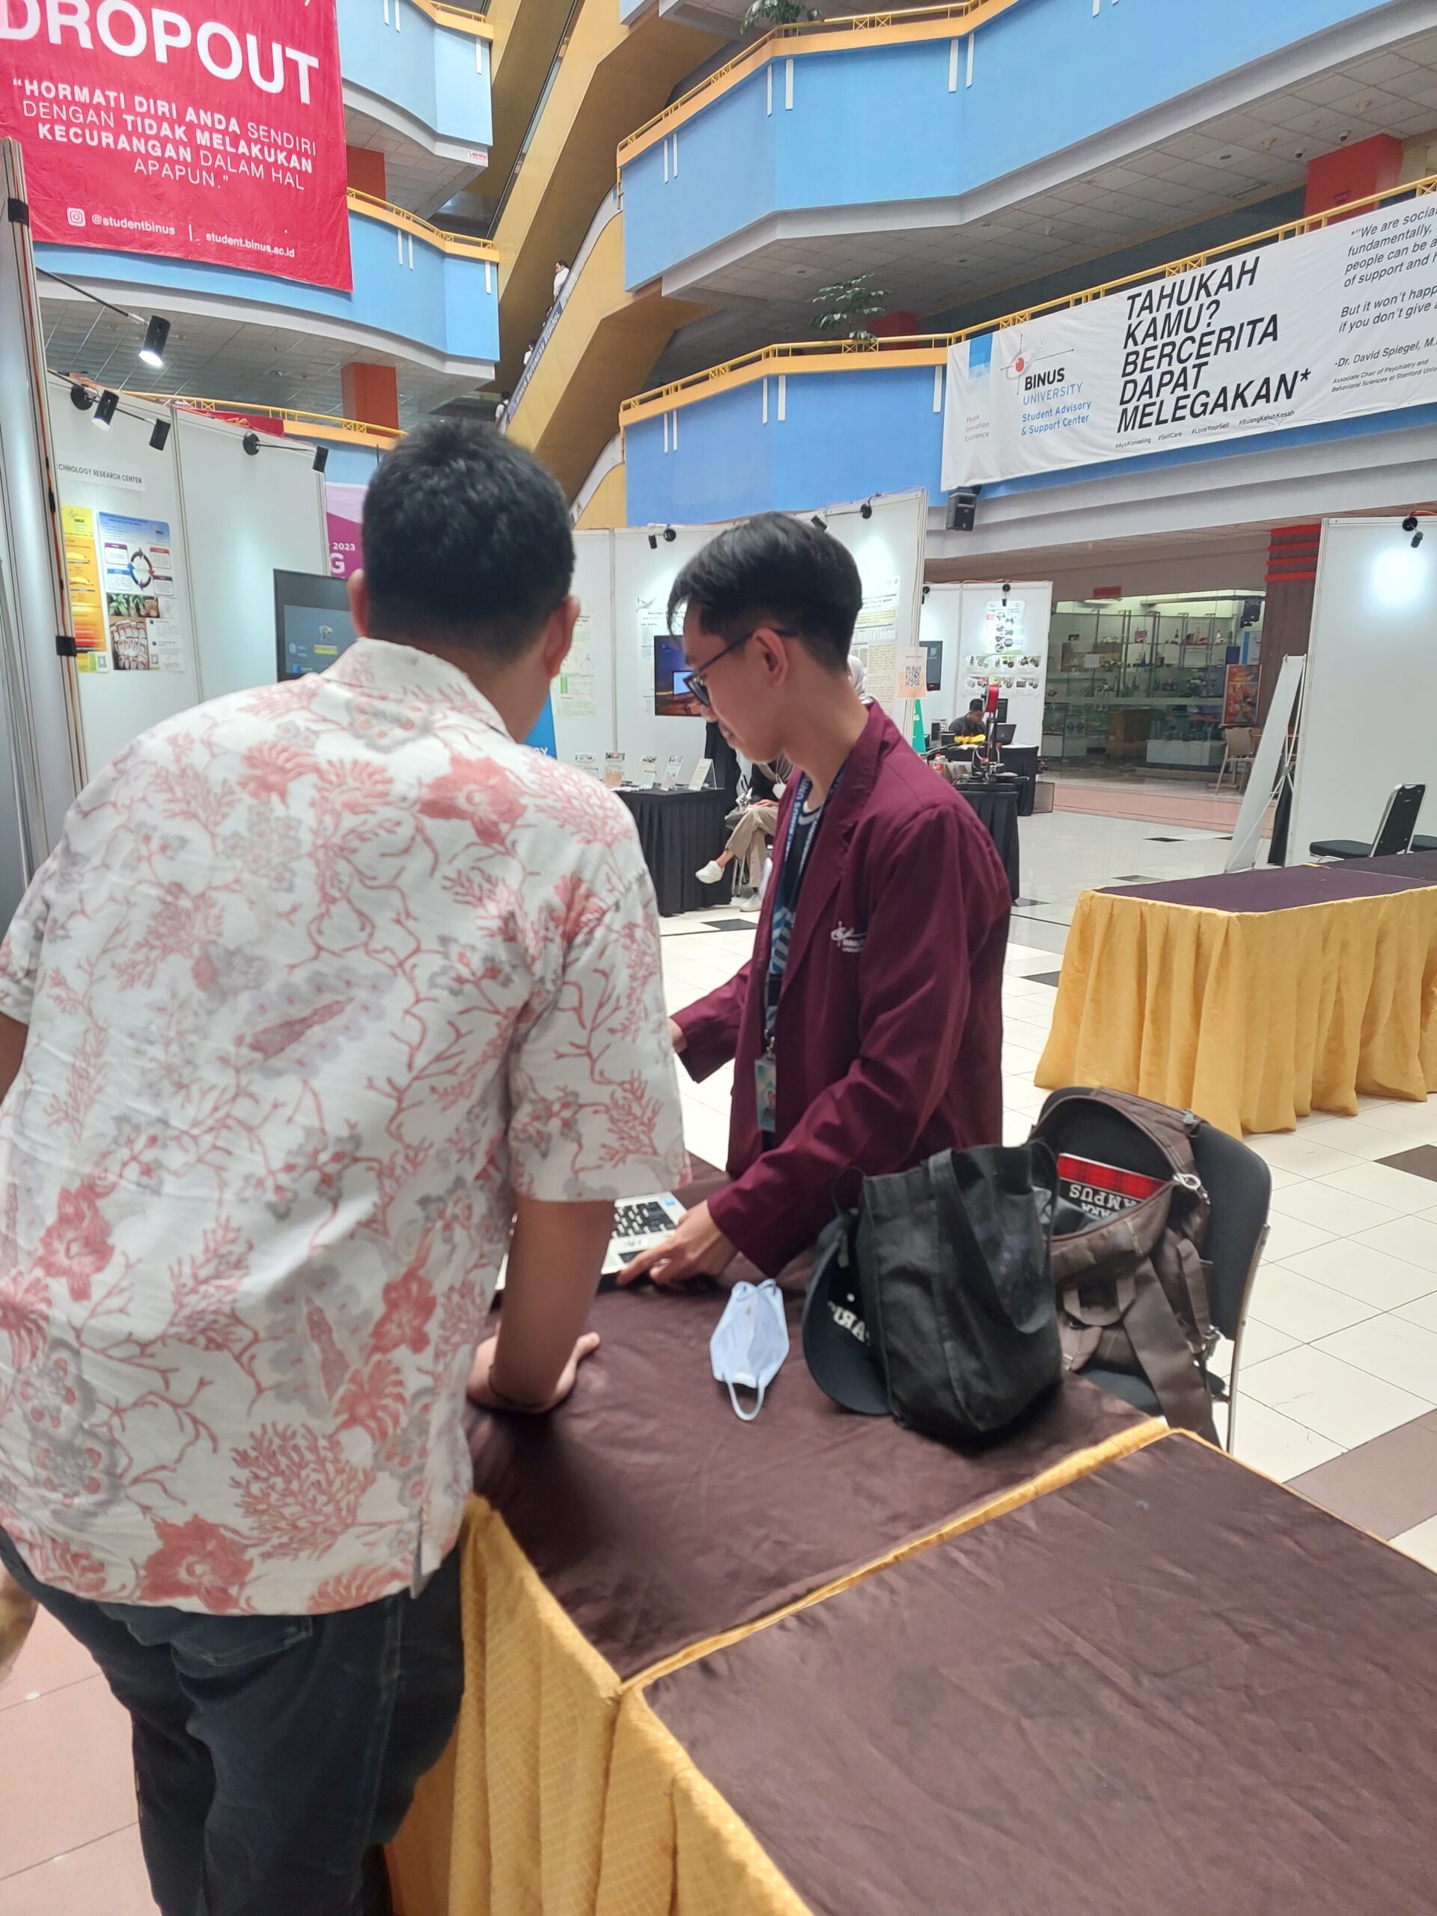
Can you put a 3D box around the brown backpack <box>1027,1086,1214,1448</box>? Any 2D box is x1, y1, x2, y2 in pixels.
[{"bbox_3d":[0.644,0.486,2.073,0.230,0.450,0.300,-11,17,-40],"label":"brown backpack"}]

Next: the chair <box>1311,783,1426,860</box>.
[{"bbox_3d":[4.021,-0.663,7.933,0.450,0.820,0.500,-9,16,-35],"label":"chair"}]

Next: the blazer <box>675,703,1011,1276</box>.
[{"bbox_3d":[0.170,0.032,1.773,0.450,0.770,0.500,-7,15,-29],"label":"blazer"}]

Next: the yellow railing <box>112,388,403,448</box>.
[{"bbox_3d":[-8.479,-10.195,24.332,0.900,0.520,6.300,12,17,41],"label":"yellow railing"}]

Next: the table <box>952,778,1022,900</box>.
[{"bbox_3d":[1.382,-0.776,8.575,1.150,0.750,0.650,0,13,0],"label":"table"}]

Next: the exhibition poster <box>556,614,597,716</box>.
[{"bbox_3d":[-1.210,-2.205,9.400,0.600,0.860,0.010,3,13,11],"label":"exhibition poster"}]

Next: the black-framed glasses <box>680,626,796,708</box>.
[{"bbox_3d":[0.044,-0.364,1.556,0.147,0.046,0.142,-32,3,19],"label":"black-framed glasses"}]

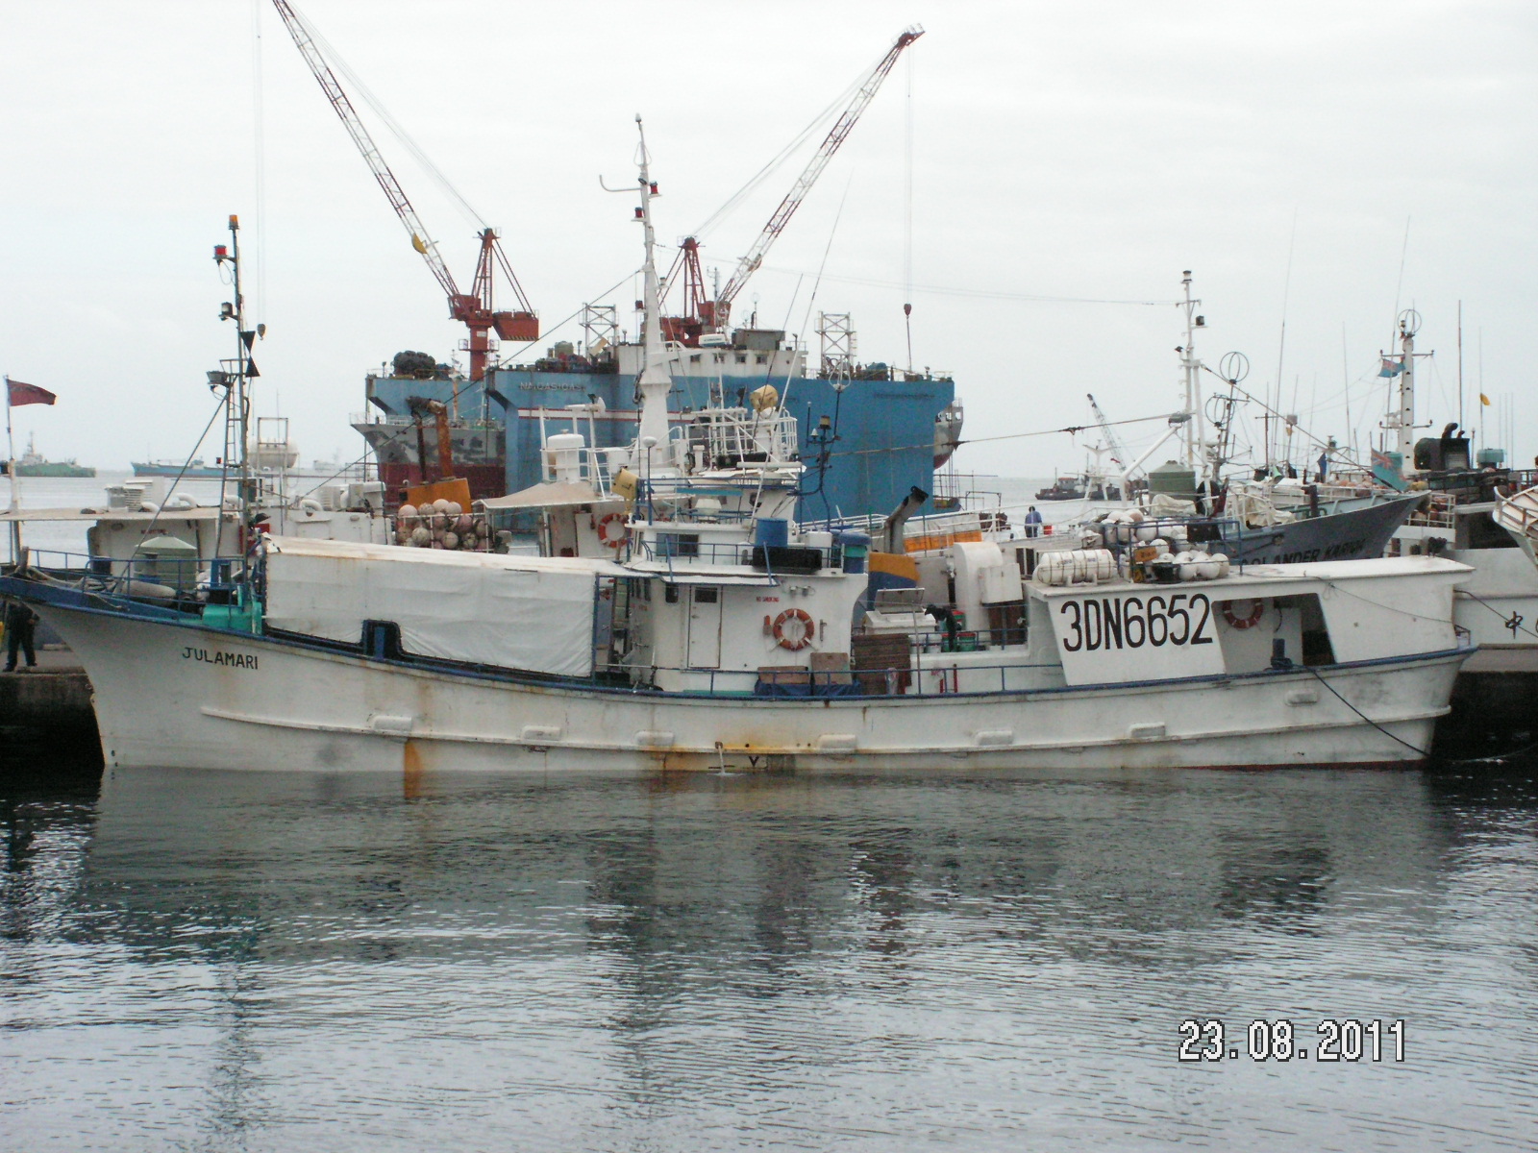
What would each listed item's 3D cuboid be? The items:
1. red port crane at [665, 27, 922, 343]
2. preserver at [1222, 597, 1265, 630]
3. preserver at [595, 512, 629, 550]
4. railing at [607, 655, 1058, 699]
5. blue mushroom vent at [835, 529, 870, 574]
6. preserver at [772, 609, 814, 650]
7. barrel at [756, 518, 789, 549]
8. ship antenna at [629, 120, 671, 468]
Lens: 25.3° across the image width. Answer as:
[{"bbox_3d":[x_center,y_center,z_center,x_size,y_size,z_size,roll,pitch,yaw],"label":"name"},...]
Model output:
[{"bbox_3d":[1.288,-36.293,338.361,30.700,35.000,4.200,1,2,25],"label":"red port crane"},{"bbox_3d":[8.902,0.598,64.200,0.750,0.750,0.110,0,2,-12],"label":"preserver"},{"bbox_3d":[-3.412,-1.002,75.300,0.760,0.760,0.110,0,2,-15],"label":"preserver"},{"bbox_3d":[1.193,1.857,61.467,8.350,0.680,0.100,0,2,-12],"label":"railing"},{"bbox_3d":[1.580,-0.453,62.900,0.580,0.800,0.580,0,2,-12],"label":"blue mushroom vent"},{"bbox_3d":[0.455,0.969,62.000,0.755,0.755,0.110,0,2,-12],"label":"preserver"},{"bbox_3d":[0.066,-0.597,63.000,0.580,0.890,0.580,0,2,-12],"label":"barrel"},{"bbox_3d":[-2.716,-6.452,78.500,0.920,8.200,0.850,0,2,-12],"label":"ship antenna"}]

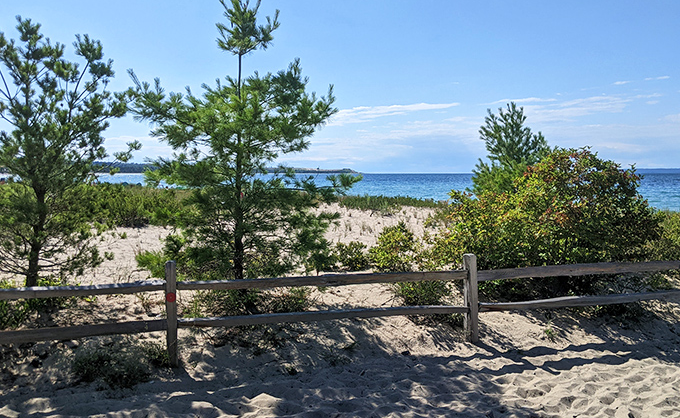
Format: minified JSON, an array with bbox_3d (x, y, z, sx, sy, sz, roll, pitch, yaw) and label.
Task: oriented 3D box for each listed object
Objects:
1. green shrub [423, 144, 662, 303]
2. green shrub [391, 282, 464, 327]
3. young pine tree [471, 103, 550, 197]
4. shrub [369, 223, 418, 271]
[{"bbox_3d":[2.821,0.157,7.501,3.000,2.015,2.300,0,4,0],"label":"green shrub"},{"bbox_3d":[0.982,1.027,5.950,0.780,0.500,0.620,0,4,0],"label":"green shrub"},{"bbox_3d":[3.039,-0.618,9.401,1.500,2.511,1.450,0,4,0],"label":"young pine tree"},{"bbox_3d":[0.797,0.560,7.900,0.740,0.720,0.680,0,4,0],"label":"shrub"}]

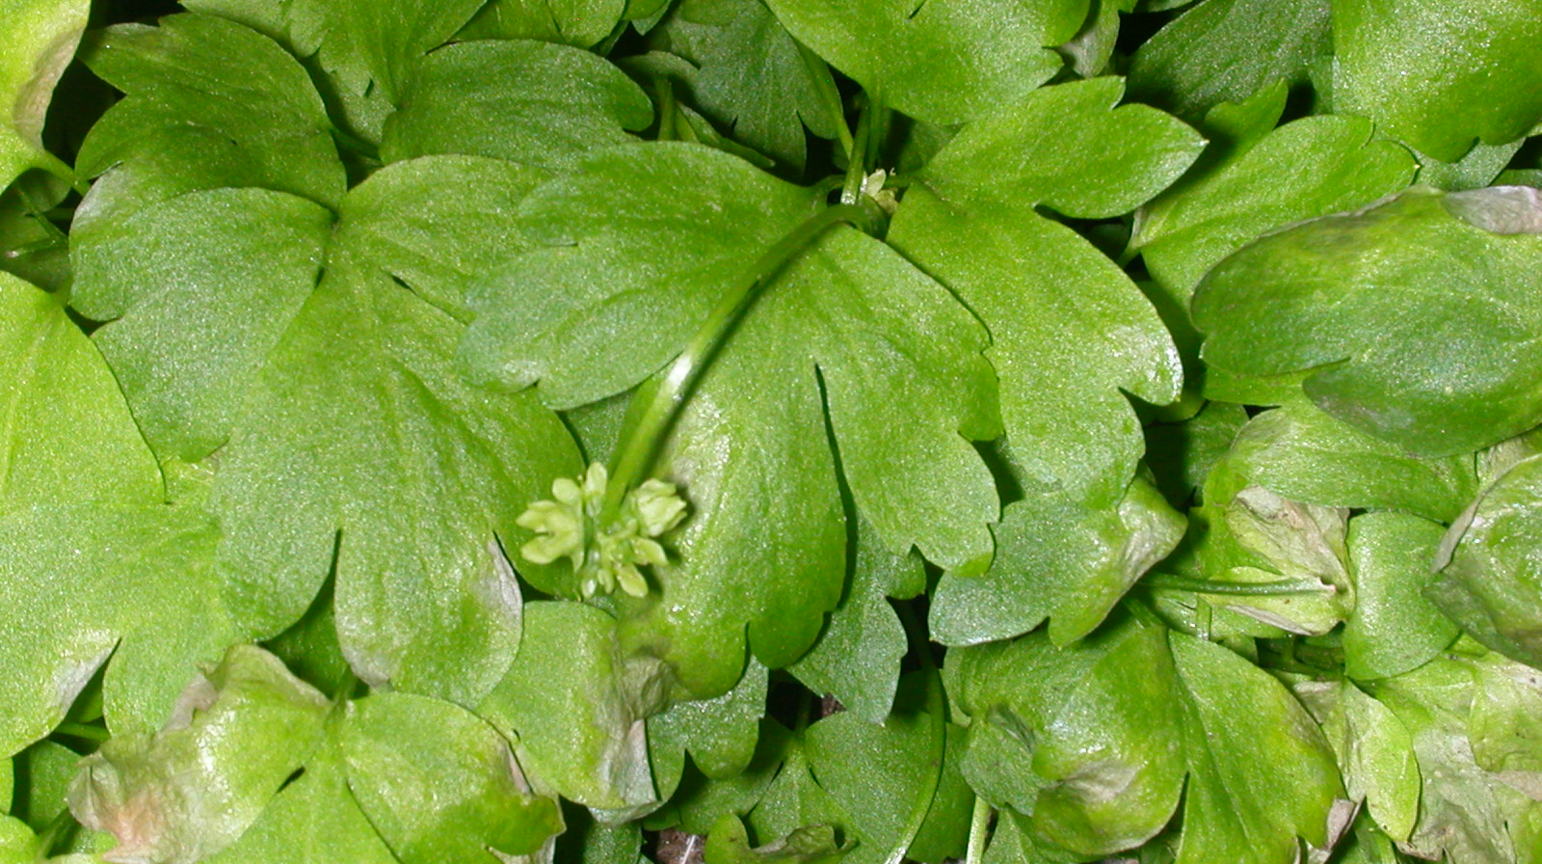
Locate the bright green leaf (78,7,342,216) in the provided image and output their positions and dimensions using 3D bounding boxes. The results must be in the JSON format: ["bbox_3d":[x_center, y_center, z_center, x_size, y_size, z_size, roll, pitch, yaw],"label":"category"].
[{"bbox_3d":[-0.036,-0.020,0.183,0.018,0.006,0.015,18,69,13],"label":"bright green leaf"}]

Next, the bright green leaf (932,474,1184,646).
[{"bbox_3d":[0.019,0.009,0.192,0.015,0.009,0.004,-28,18,-10],"label":"bright green leaf"}]

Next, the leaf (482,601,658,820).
[{"bbox_3d":[-0.013,0.018,0.190,0.012,0.014,0.004,0,22,0],"label":"leaf"}]

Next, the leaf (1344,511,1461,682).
[{"bbox_3d":[0.042,0.011,0.187,0.010,0.004,0.011,0,78,-6],"label":"leaf"}]

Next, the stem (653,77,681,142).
[{"bbox_3d":[-0.007,-0.022,0.192,0.001,0.006,0.001,-2,37,2],"label":"stem"}]

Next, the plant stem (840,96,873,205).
[{"bbox_3d":[0.006,-0.020,0.199,0.002,0.007,0.002,10,24,5],"label":"plant stem"}]

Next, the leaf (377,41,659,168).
[{"bbox_3d":[-0.017,-0.021,0.187,0.018,0.006,0.011,3,63,1],"label":"leaf"}]

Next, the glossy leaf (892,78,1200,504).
[{"bbox_3d":[0.018,-0.009,0.178,0.022,0.006,0.024,-42,85,-12],"label":"glossy leaf"}]

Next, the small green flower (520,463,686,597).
[{"bbox_3d":[-0.011,0.006,0.180,0.011,0.007,0.007,16,32,4],"label":"small green flower"}]

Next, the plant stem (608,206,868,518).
[{"bbox_3d":[-0.002,-0.005,0.187,0.004,0.004,0.024,36,74,11],"label":"plant stem"}]

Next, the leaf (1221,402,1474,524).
[{"bbox_3d":[0.040,0.002,0.198,0.017,0.009,0.004,4,26,2],"label":"leaf"}]

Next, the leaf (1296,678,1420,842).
[{"bbox_3d":[0.039,0.022,0.189,0.008,0.005,0.011,-27,93,-5],"label":"leaf"}]

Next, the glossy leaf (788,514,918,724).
[{"bbox_3d":[0.005,0.012,0.190,0.010,0.004,0.016,-8,81,-1],"label":"glossy leaf"}]

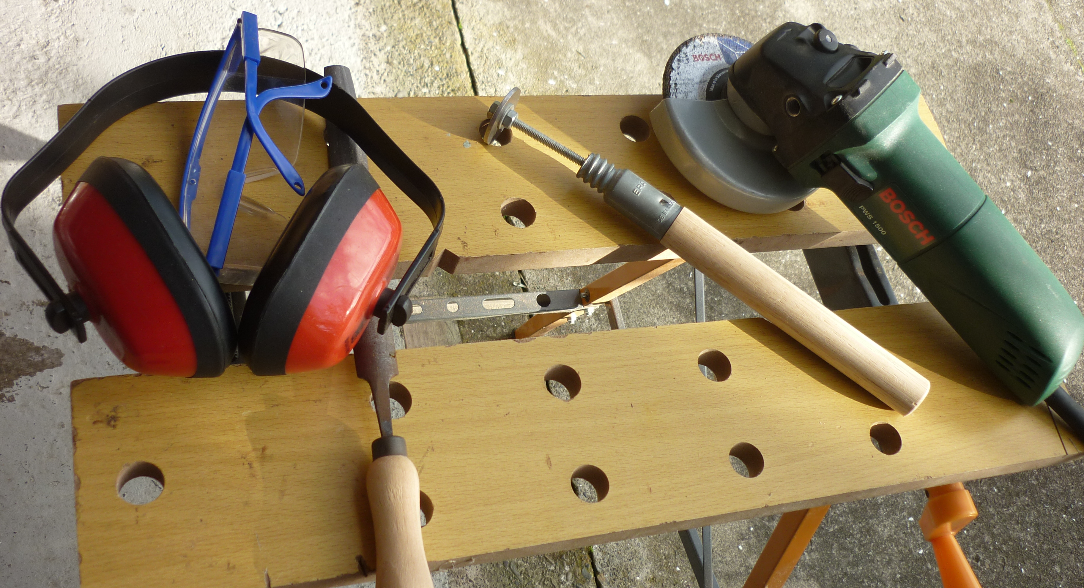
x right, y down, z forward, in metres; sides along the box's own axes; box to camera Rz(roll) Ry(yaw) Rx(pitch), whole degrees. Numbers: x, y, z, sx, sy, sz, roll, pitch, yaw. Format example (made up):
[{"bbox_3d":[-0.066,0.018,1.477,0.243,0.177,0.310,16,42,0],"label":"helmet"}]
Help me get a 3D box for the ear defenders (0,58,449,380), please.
[{"bbox_3d":[-0.145,-0.042,0.489,0.195,0.080,0.165,-2,62,-19],"label":"ear defenders"}]

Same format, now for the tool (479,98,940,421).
[{"bbox_3d":[0.091,-0.025,0.580,0.291,0.037,0.037,34,57,3],"label":"tool"}]

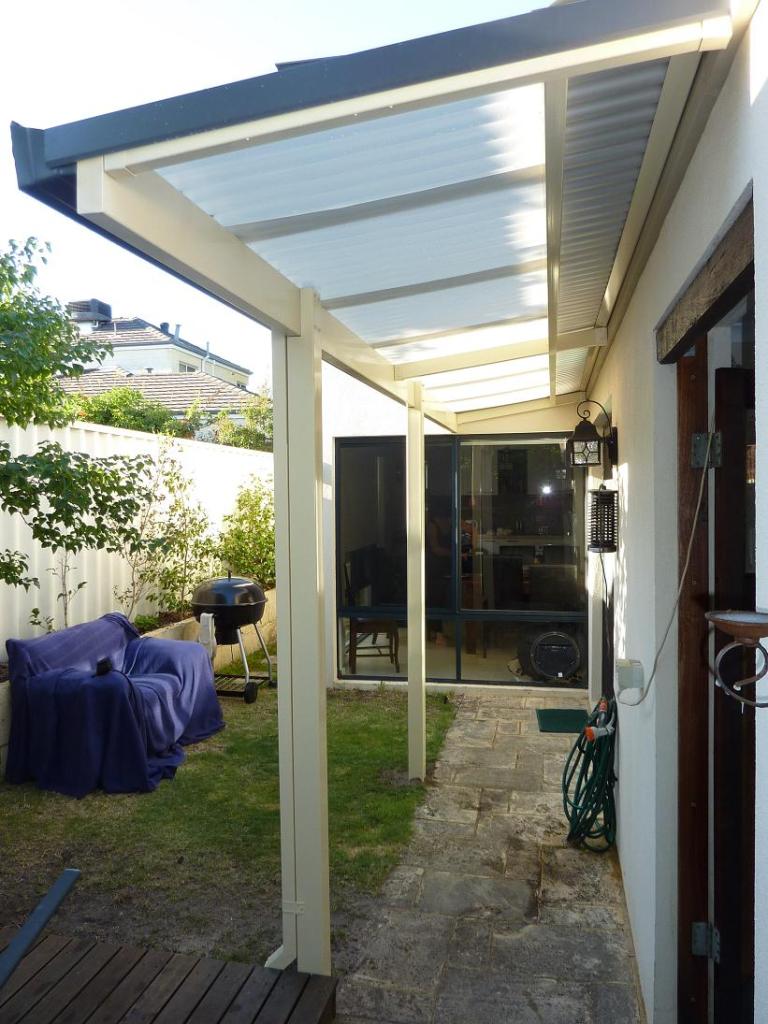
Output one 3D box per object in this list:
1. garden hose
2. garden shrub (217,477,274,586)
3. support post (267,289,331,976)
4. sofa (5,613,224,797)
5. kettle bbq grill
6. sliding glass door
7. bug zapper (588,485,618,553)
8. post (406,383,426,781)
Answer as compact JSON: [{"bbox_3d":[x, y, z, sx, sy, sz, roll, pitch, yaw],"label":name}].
[{"bbox_3d":[0.963,1.216,3.479,0.240,0.690,0.300,0,2,13],"label":"garden hose"},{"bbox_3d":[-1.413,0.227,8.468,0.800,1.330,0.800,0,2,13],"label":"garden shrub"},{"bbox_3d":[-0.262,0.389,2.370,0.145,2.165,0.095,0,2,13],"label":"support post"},{"bbox_3d":[-1.592,1.103,4.607,0.840,0.810,1.180,0,2,13],"label":"sofa"},{"bbox_3d":[-1.238,0.972,6.062,0.620,0.990,0.600,0,2,13],"label":"kettle bbq grill"},{"bbox_3d":[0.624,0.404,6.247,2.110,2.095,0.110,0,2,13],"label":"sliding glass door"},{"bbox_3d":[0.940,0.030,3.184,0.135,0.285,0.135,0,2,13],"label":"bug zapper"},{"bbox_3d":[0.191,0.407,4.319,0.090,2.300,0.090,0,2,13],"label":"post"}]

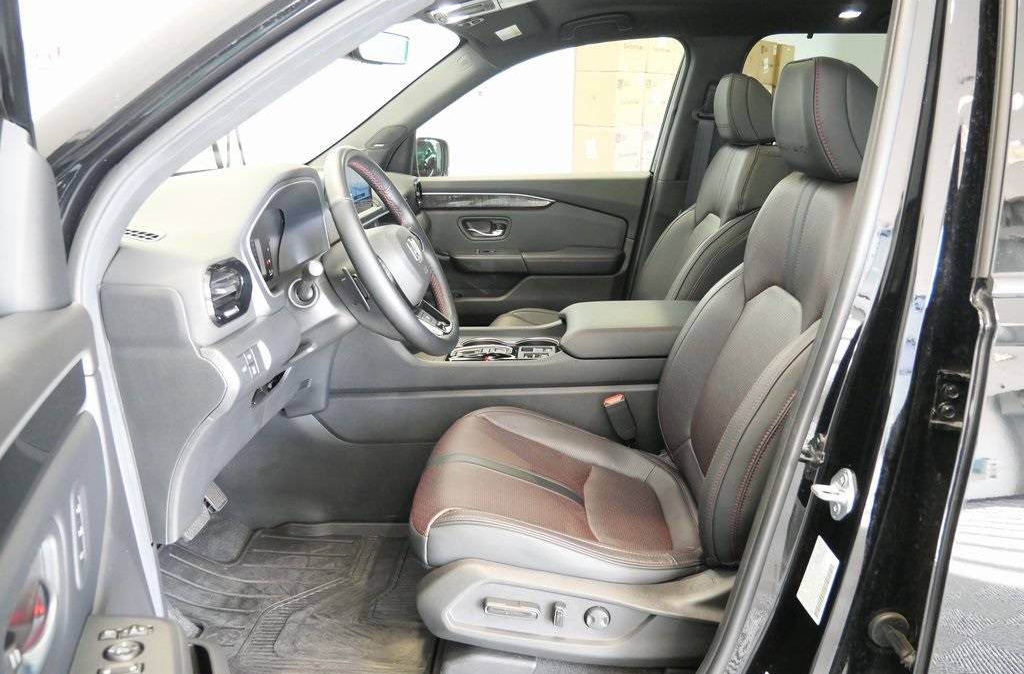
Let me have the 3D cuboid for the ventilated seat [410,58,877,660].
[{"bbox_3d":[0.213,0.004,1.171,0.780,0.875,0.555,1,17,3],"label":"ventilated seat"}]

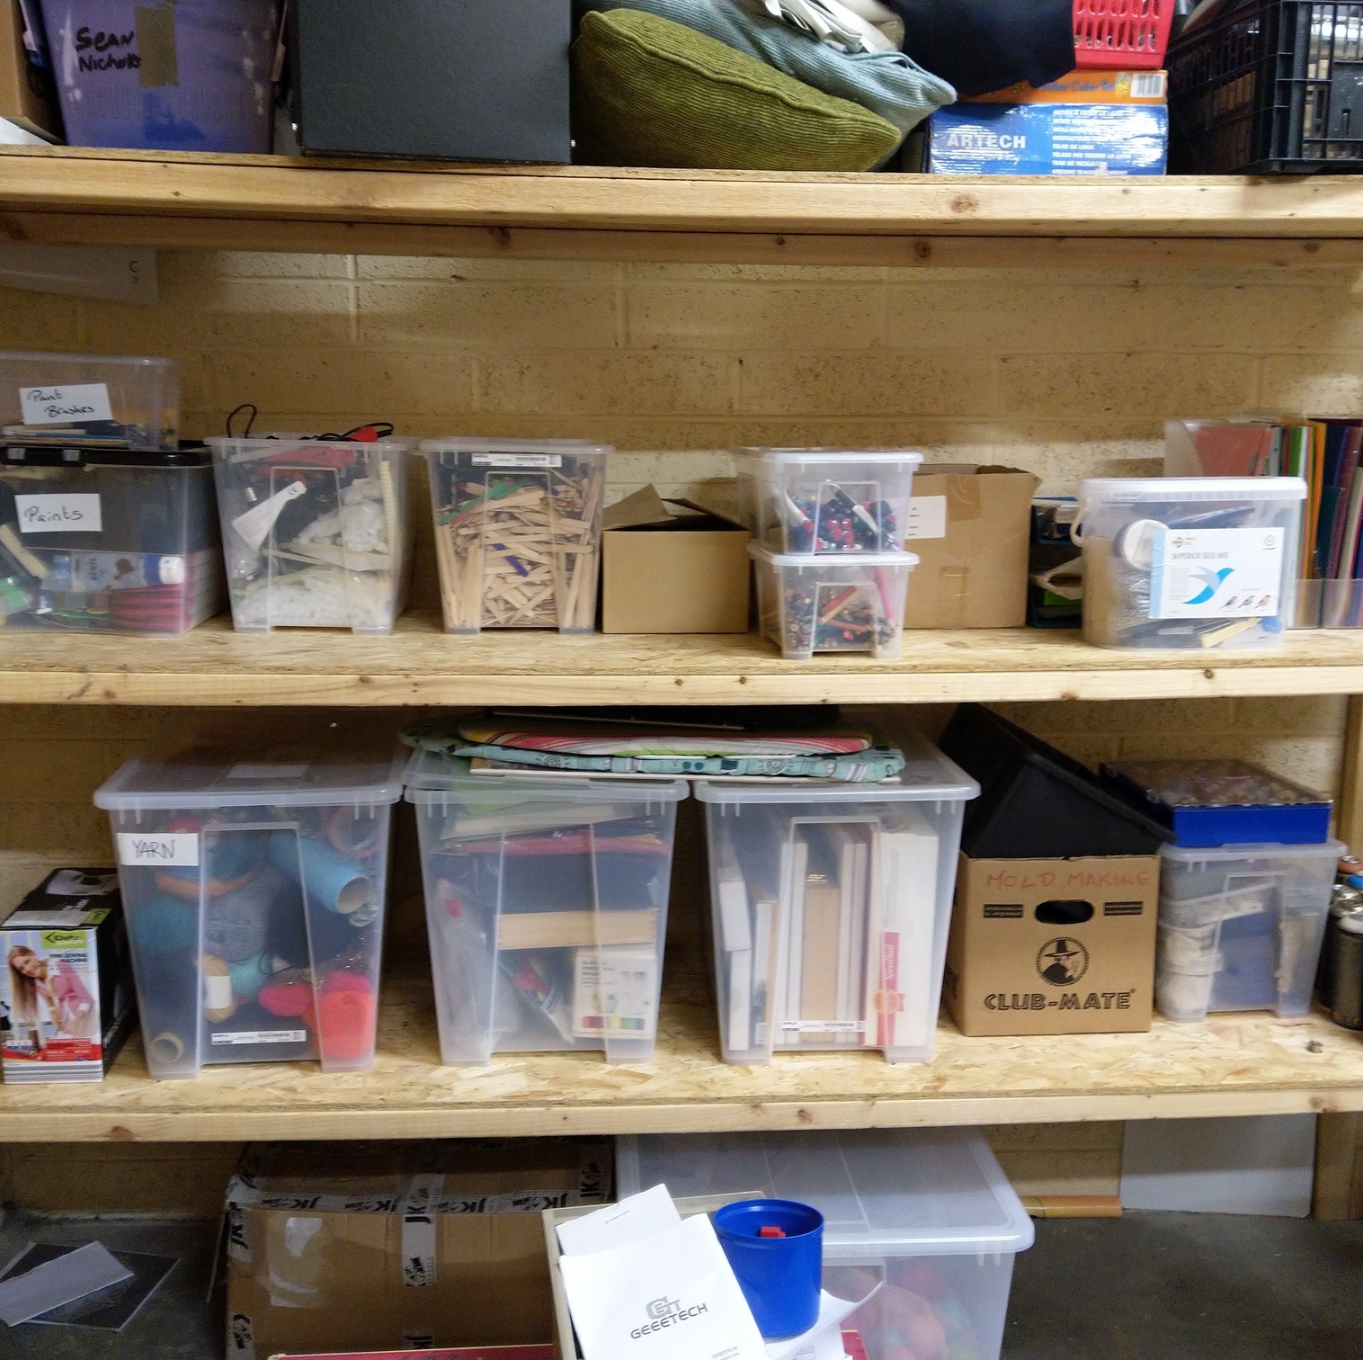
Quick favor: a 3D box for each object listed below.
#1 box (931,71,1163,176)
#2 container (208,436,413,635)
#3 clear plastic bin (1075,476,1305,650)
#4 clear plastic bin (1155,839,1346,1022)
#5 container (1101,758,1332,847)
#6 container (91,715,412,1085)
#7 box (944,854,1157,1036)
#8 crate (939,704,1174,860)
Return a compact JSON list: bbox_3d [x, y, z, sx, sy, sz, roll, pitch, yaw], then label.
[{"bbox_3d":[0.462,-0.701,1.718,0.295,0.125,0.220,0,8,-3],"label":"box"},{"bbox_3d":[-0.545,-0.236,2.030,0.277,0.282,0.385,0,10,-6],"label":"container"},{"bbox_3d":[0.718,-0.175,1.888,0.295,0.240,0.205,1,10,0],"label":"clear plastic bin"},{"bbox_3d":[0.838,0.344,2.120,0.282,0.286,0.390,0,10,-3],"label":"clear plastic bin"},{"bbox_3d":[0.831,0.191,2.074,0.252,0.067,0.277,-1,10,-7],"label":"container"},{"bbox_3d":[-0.603,0.308,2.017,0.390,0.420,0.560,-1,8,-7],"label":"container"},{"bbox_3d":[0.559,0.371,2.110,0.283,0.275,0.340,0,8,-2],"label":"box"},{"bbox_3d":[0.568,0.223,2.116,0.260,0.180,0.370,31,6,-6],"label":"crate"}]

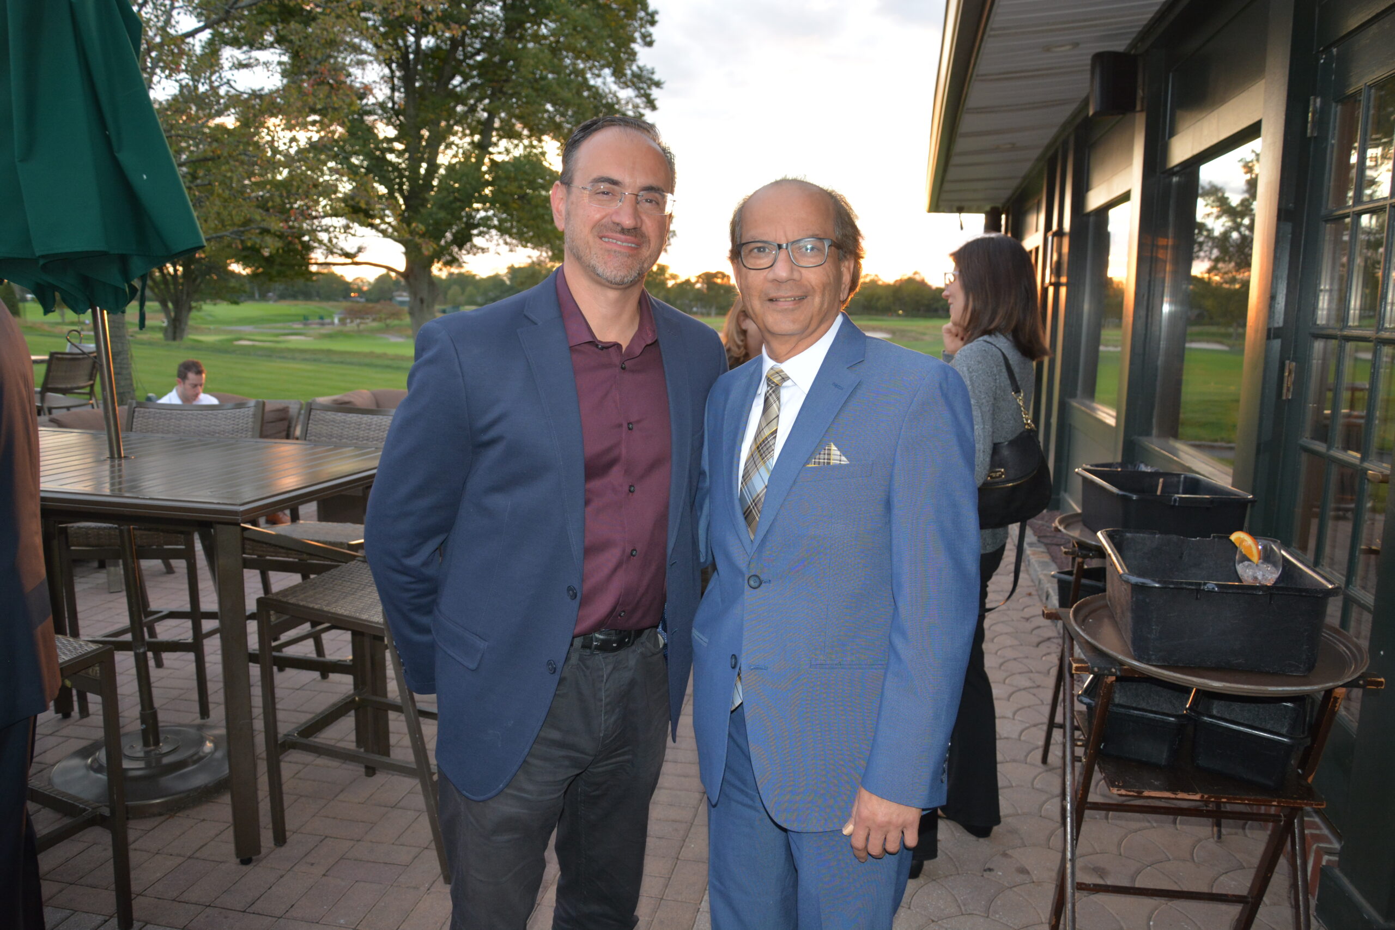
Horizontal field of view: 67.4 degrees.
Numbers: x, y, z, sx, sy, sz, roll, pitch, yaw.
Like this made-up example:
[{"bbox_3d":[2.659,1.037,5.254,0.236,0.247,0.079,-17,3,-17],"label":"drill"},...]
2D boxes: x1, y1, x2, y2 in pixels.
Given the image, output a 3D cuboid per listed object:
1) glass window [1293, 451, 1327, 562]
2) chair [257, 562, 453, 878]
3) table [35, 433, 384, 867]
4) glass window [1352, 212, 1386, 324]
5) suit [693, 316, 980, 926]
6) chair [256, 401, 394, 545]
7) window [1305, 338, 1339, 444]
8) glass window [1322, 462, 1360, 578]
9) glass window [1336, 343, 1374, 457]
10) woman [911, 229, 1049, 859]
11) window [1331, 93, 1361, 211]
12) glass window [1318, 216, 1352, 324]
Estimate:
[{"bbox_3d":[1.810,0.119,3.095,0.030,0.315,0.195,3,9,12],"label":"glass window"},{"bbox_3d":[-0.862,0.513,3.057,0.610,1.150,0.530,3,8,17],"label":"chair"},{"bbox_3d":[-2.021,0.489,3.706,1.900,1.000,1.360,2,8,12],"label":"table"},{"bbox_3d":[1.761,-0.511,2.744,0.030,0.315,0.195,3,9,12],"label":"glass window"},{"bbox_3d":[0.195,0.515,1.660,0.520,1.450,0.330,6,10,31],"label":"suit"},{"bbox_3d":[-1.386,0.380,3.970,0.540,1.150,0.600,2,8,14],"label":"chair"},{"bbox_3d":[1.814,-0.212,3.038,0.030,0.315,0.195,3,9,12],"label":"window"},{"bbox_3d":[1.799,0.154,2.927,0.030,0.310,0.190,2,8,12],"label":"glass window"},{"bbox_3d":[1.798,-0.182,2.862,0.030,0.310,0.190,2,8,12],"label":"glass window"},{"bbox_3d":[0.768,0.254,2.904,0.380,1.730,0.470,4,9,22],"label":"woman"},{"bbox_3d":[1.813,-0.878,2.929,0.030,0.315,0.195,3,9,12],"label":"window"},{"bbox_3d":[1.816,-0.550,2.986,0.030,0.315,0.195,3,9,12],"label":"glass window"}]

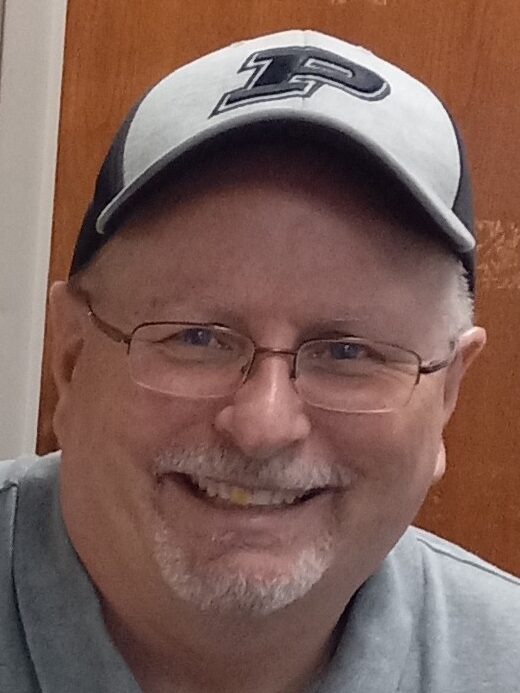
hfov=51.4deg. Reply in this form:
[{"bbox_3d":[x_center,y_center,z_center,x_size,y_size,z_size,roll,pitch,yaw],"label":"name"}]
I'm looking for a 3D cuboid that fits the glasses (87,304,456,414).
[{"bbox_3d":[0.008,-0.006,0.322,0.150,0.046,0.135,6,10,-1],"label":"glasses"}]

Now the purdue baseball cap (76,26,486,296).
[{"bbox_3d":[0.011,-0.098,0.340,0.205,0.155,0.265,6,-13,1],"label":"purdue baseball cap"}]

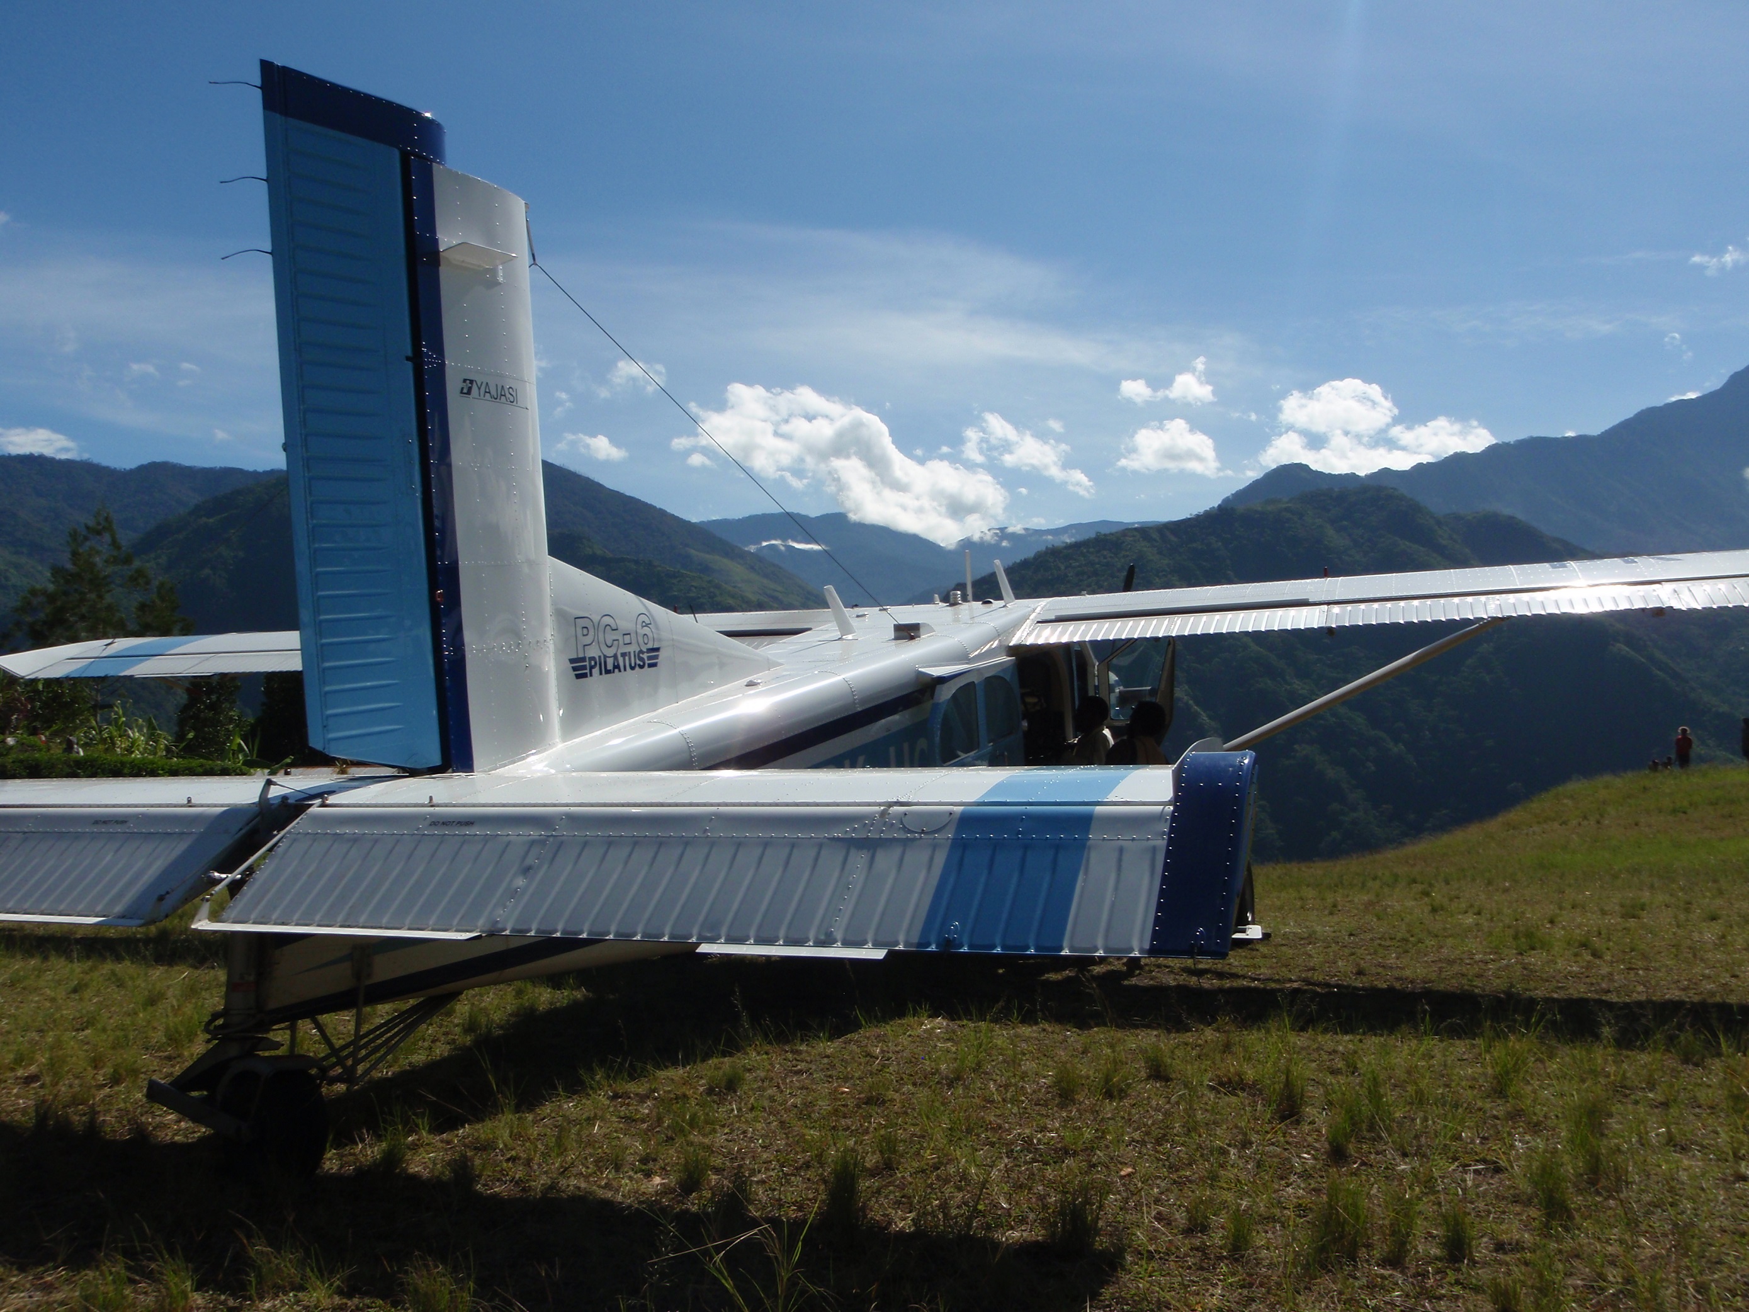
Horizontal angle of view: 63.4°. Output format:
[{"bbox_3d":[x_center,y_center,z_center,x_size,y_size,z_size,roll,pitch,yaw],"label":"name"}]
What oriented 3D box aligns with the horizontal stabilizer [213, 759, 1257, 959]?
[{"bbox_3d":[-0.352,0.437,3.533,2.520,0.340,1.000,-2,2,21],"label":"horizontal stabilizer"}]

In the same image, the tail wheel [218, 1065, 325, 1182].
[{"bbox_3d":[-1.574,1.226,3.700,0.320,0.320,0.160,-3,-5,35],"label":"tail wheel"}]

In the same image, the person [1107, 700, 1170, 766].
[{"bbox_3d":[1.660,1.123,8.793,0.340,1.685,0.480,-3,-5,35],"label":"person"}]

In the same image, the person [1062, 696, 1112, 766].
[{"bbox_3d":[1.344,1.111,8.892,0.340,1.715,0.470,-1,-4,20],"label":"person"}]

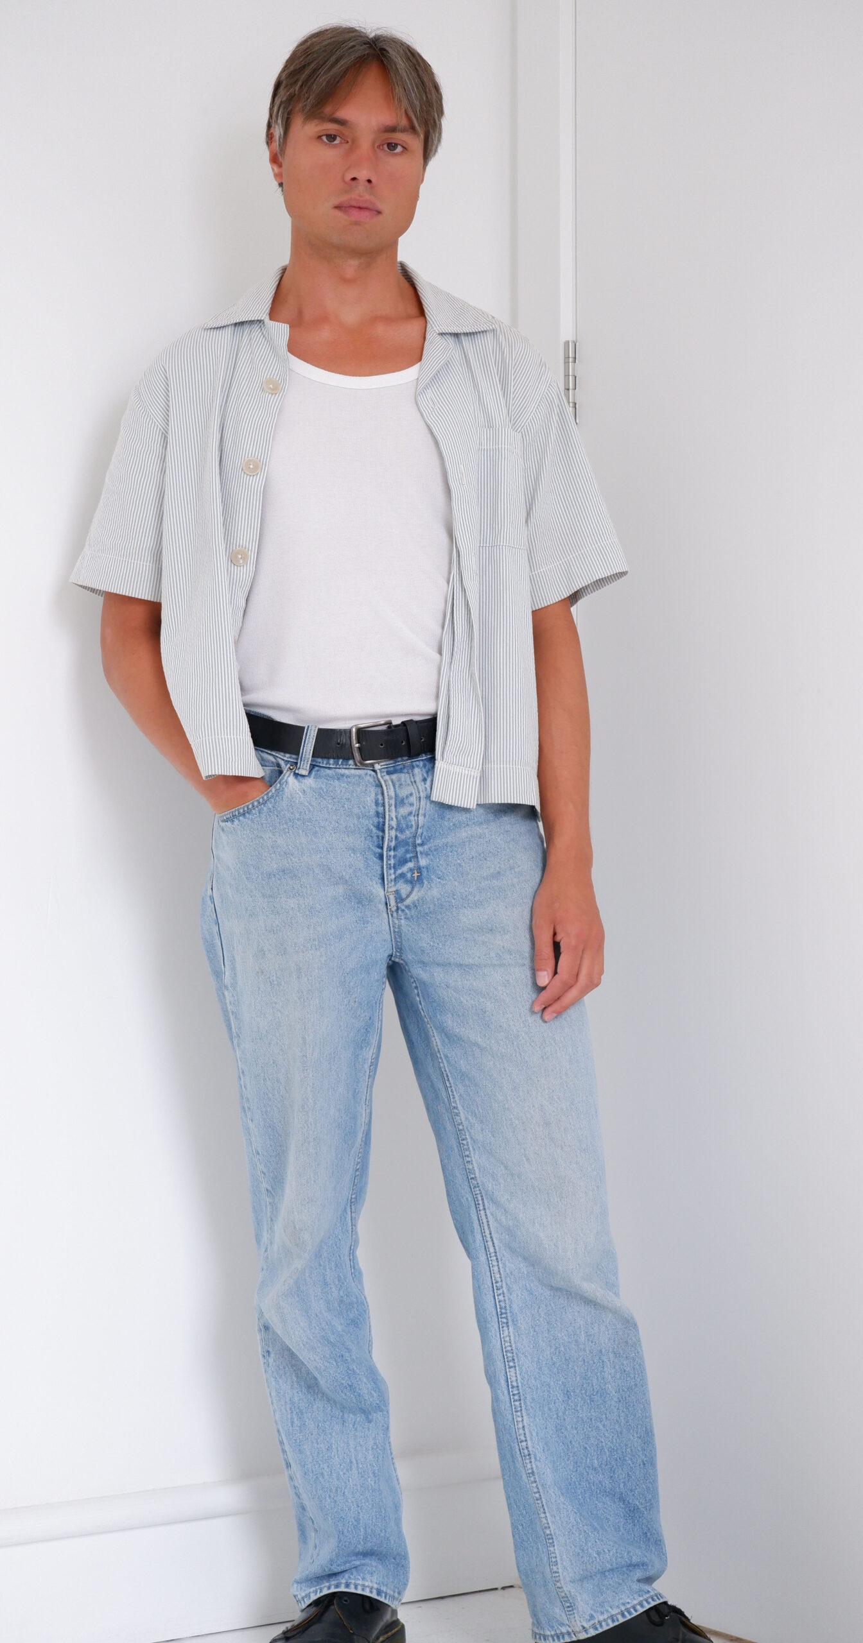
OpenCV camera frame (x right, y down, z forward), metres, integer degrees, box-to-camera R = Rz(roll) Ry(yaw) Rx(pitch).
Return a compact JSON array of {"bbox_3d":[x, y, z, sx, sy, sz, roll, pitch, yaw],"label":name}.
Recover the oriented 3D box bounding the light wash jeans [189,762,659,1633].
[{"bbox_3d":[0.001,0.399,3.560,0.485,0.955,0.350,0,0,-6],"label":"light wash jeans"}]

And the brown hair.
[{"bbox_3d":[-0.083,-0.782,3.560,0.188,0.175,0.225,5,0,-8],"label":"brown hair"}]

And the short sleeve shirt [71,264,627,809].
[{"bbox_3d":[-0.089,-0.310,3.550,0.580,0.575,0.290,-1,0,-6],"label":"short sleeve shirt"}]

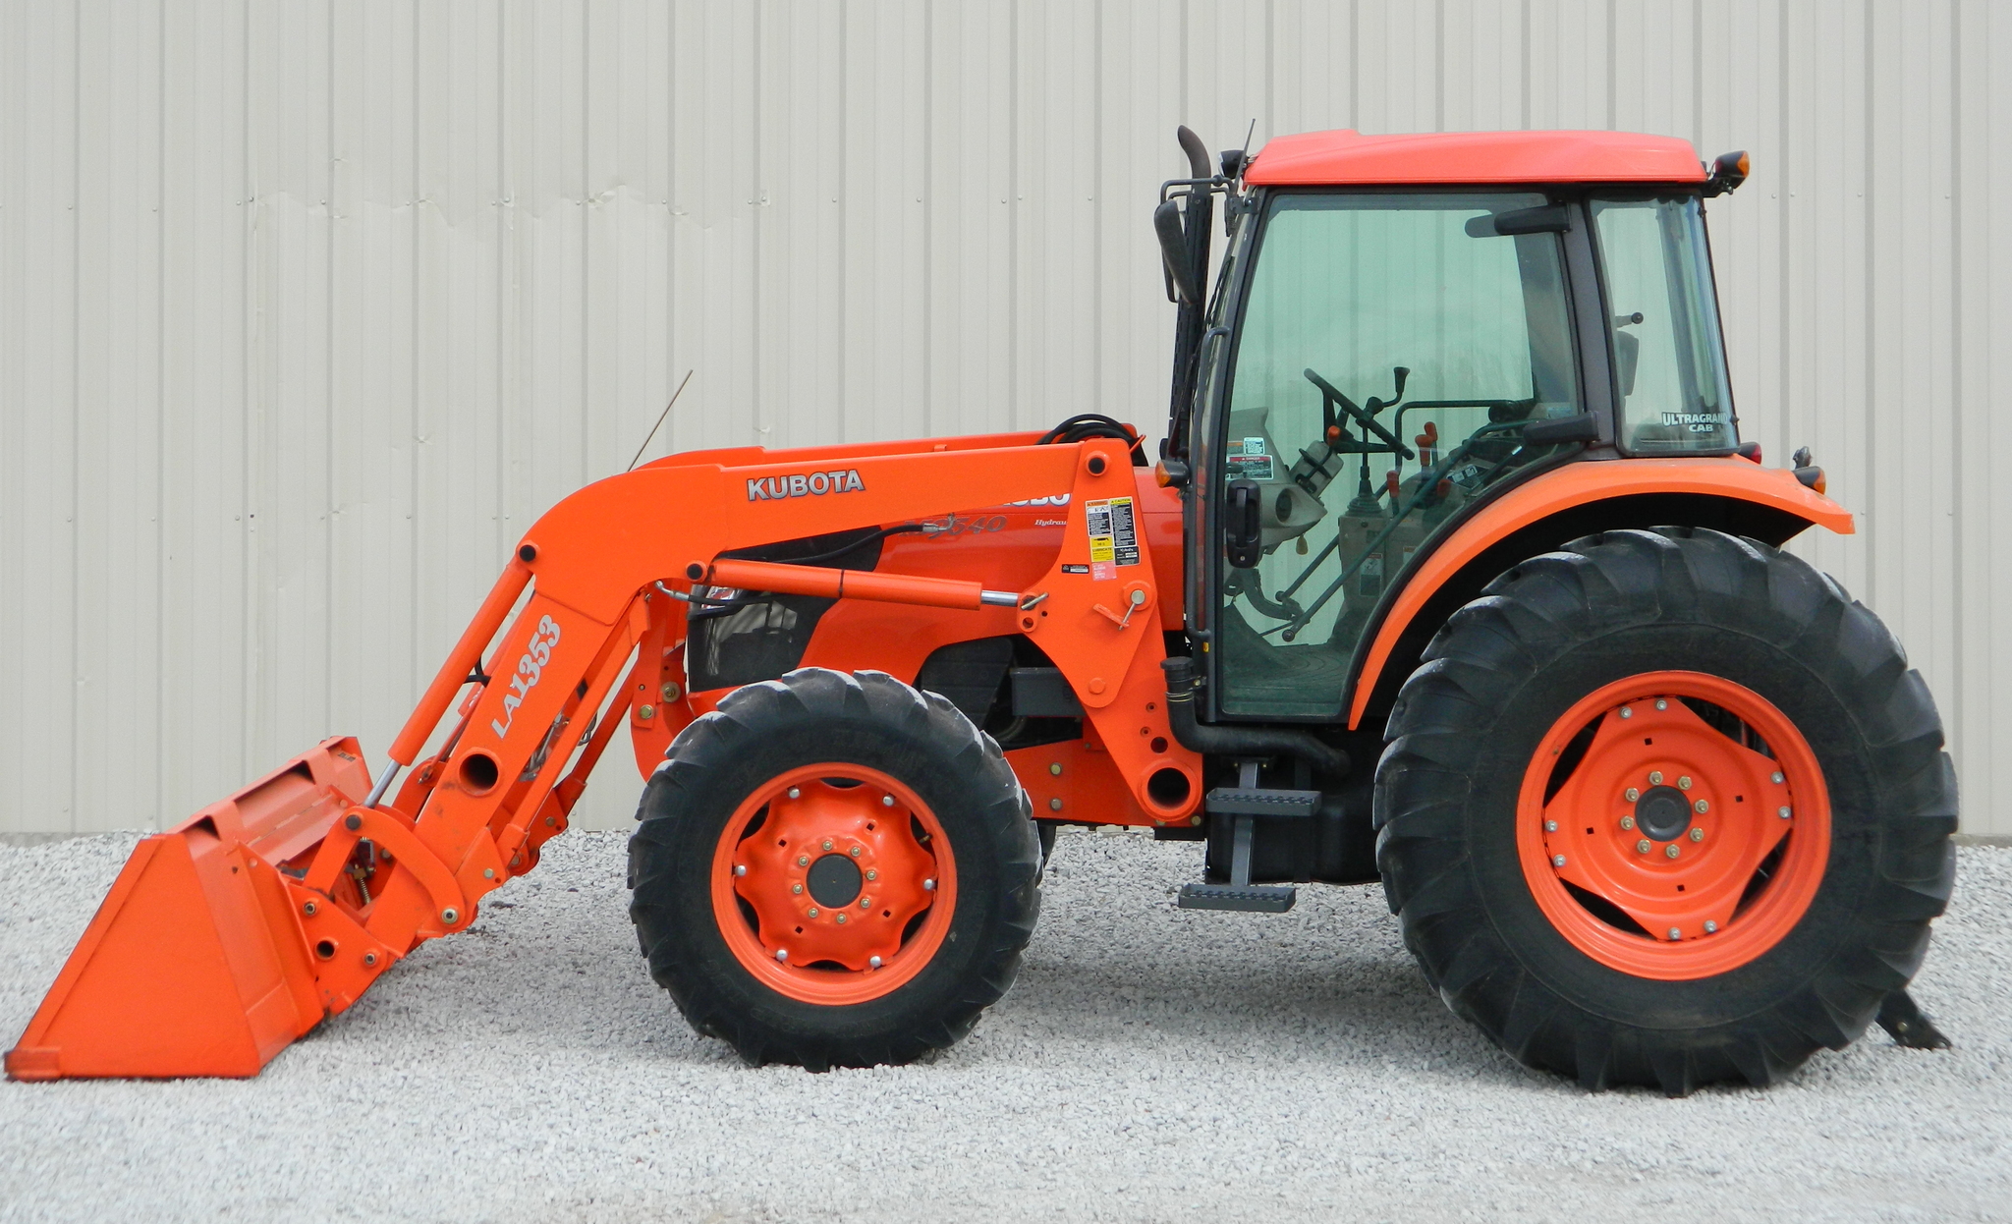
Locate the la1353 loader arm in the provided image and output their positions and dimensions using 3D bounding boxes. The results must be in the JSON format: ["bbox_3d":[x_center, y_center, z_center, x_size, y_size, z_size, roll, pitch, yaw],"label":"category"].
[{"bbox_3d":[-1.032,0.316,11.894,3.210,1.720,2.160,0,5,3],"label":"la1353 loader arm"}]

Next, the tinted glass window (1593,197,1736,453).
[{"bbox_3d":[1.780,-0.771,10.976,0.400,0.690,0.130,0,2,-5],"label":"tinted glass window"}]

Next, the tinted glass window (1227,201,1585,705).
[{"bbox_3d":[1.059,-0.419,11.011,0.980,1.430,0.080,0,2,3],"label":"tinted glass window"}]

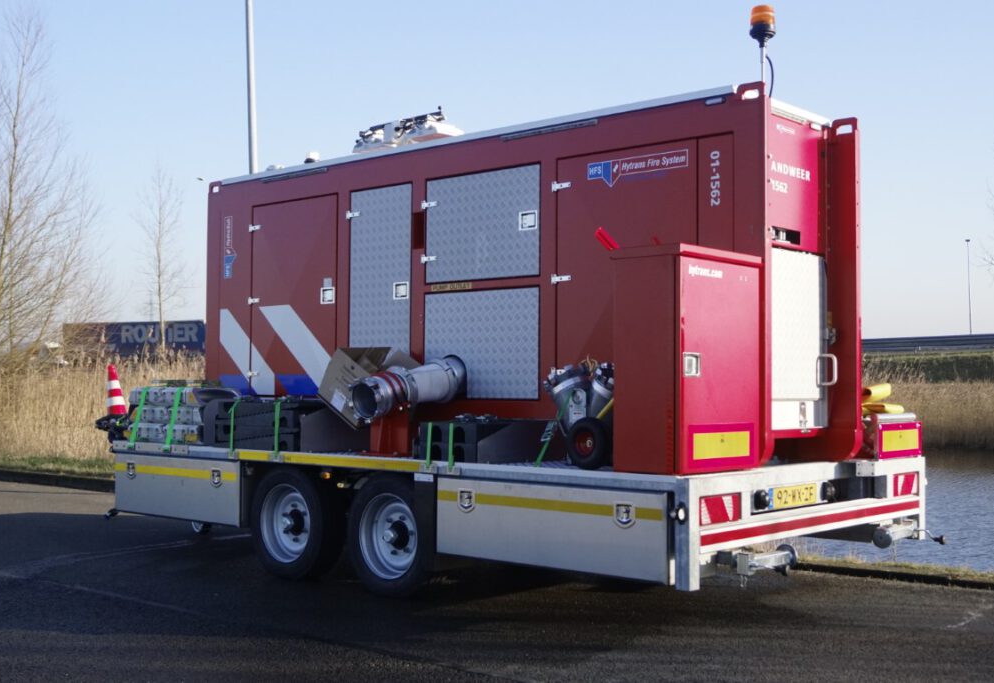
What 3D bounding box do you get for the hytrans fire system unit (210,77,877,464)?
[{"bbox_3d":[-0.077,-0.262,7.858,4.690,1.940,1.080,-2,-3,41],"label":"hytrans fire system unit"}]

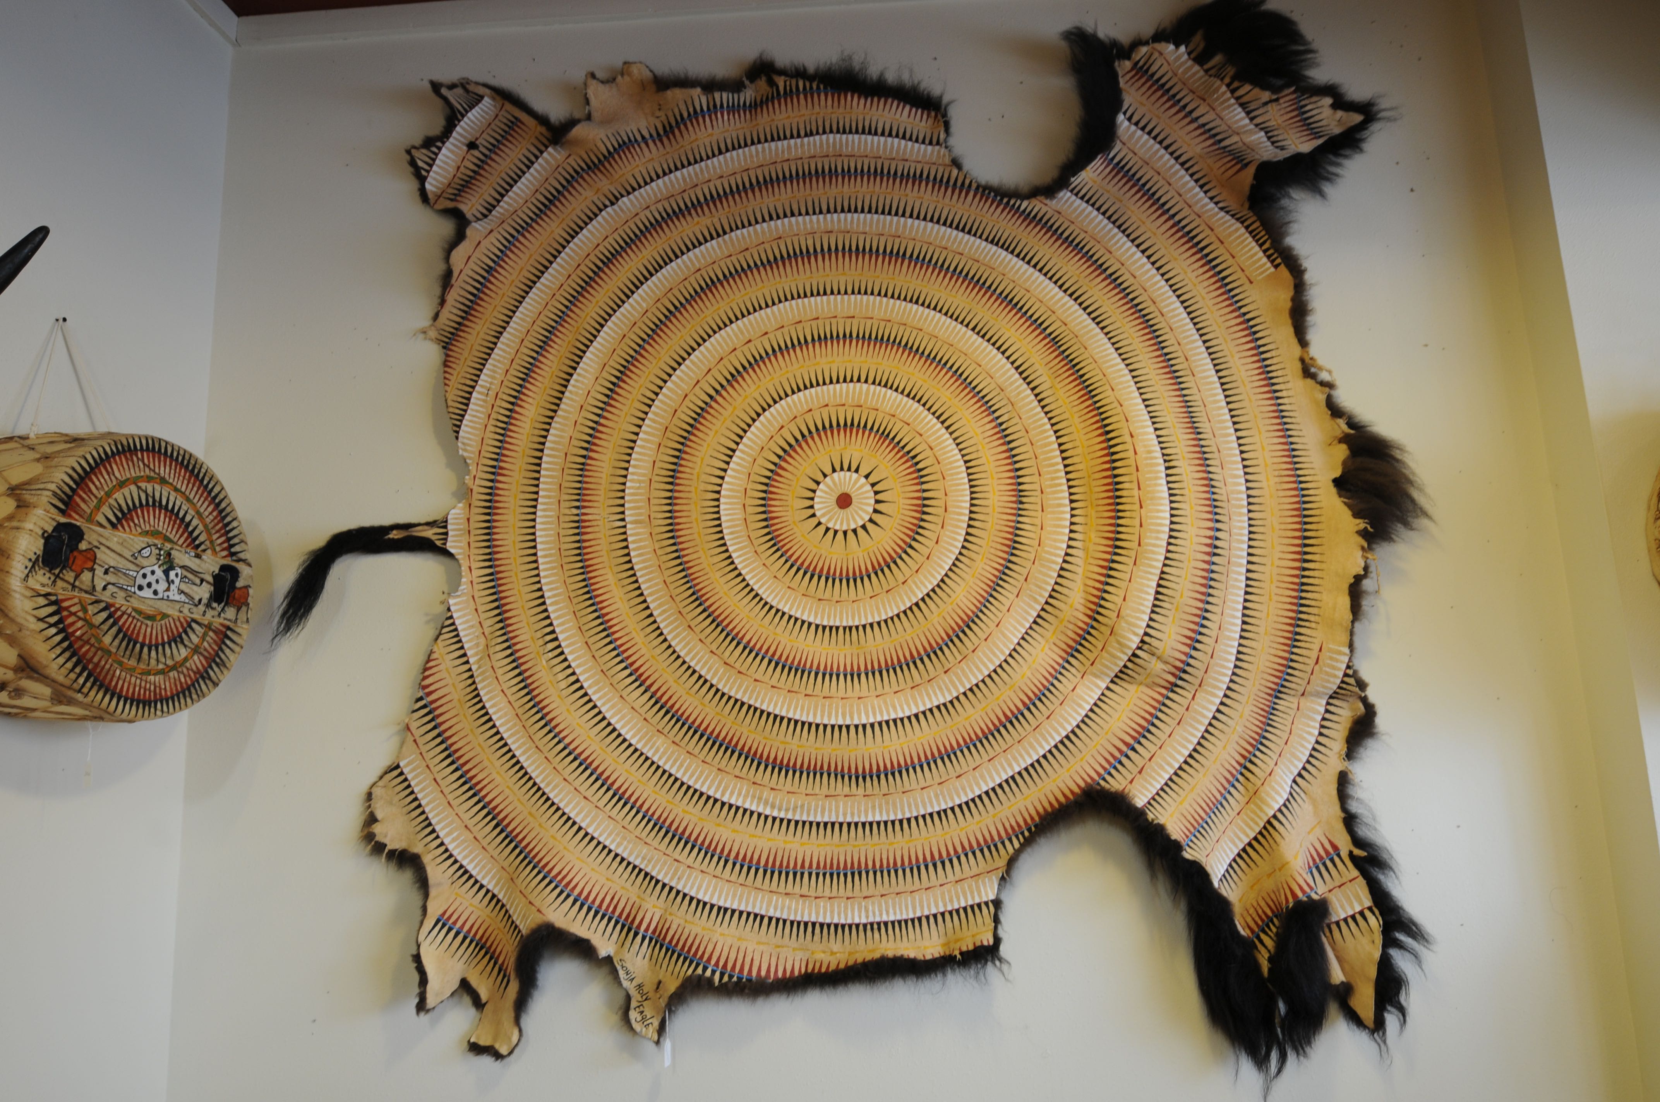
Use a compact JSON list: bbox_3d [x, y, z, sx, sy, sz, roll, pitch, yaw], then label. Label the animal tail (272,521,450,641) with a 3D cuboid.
[{"bbox_3d":[-1.006,0.062,2.083,0.389,0.249,0.055,-2,-9,2],"label":"animal tail"}]

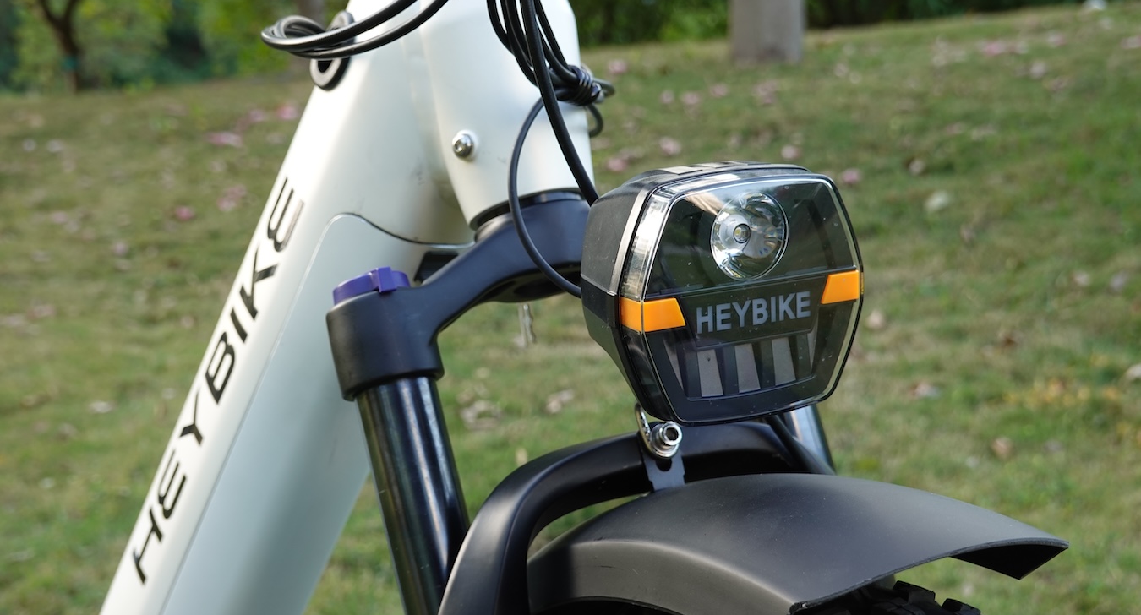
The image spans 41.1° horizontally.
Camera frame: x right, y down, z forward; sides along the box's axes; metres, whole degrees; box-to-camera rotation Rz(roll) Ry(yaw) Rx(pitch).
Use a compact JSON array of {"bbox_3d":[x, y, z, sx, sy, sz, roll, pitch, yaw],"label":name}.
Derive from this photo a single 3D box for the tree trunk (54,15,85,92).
[{"bbox_3d":[-4.120,-2.096,12.500,0.250,0.640,0.220,0,8,0],"label":"tree trunk"}]

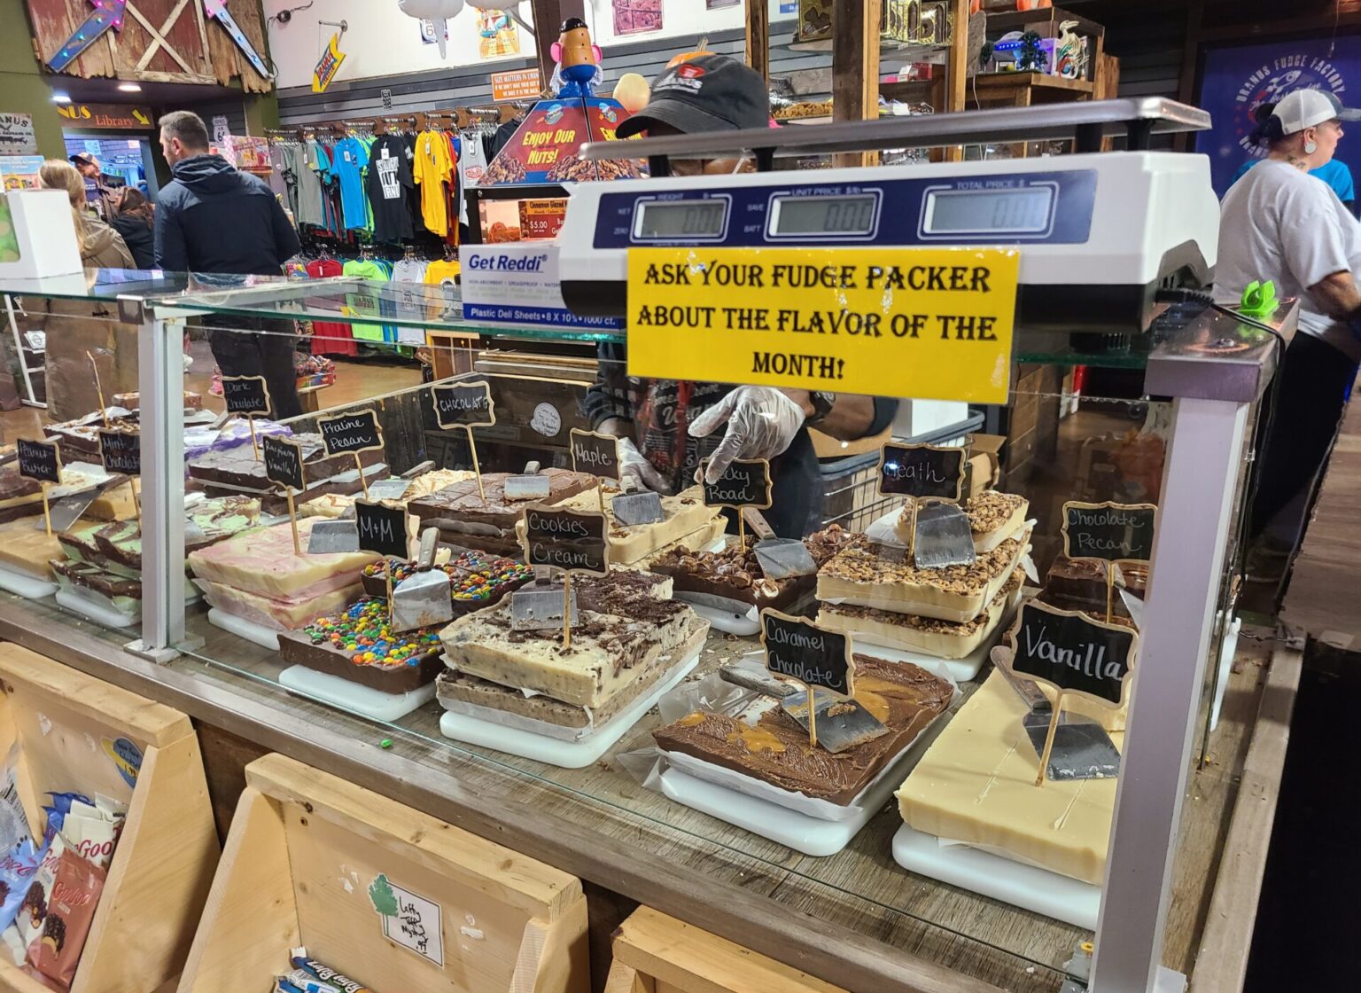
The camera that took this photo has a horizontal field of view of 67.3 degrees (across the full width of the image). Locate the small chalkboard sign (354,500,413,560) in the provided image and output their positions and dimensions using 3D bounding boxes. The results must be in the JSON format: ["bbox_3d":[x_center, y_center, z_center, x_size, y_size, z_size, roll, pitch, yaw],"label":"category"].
[{"bbox_3d":[-0.312,0.036,1.070,0.091,0.063,0.005,12,22,39],"label":"small chalkboard sign"}]

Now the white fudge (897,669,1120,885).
[{"bbox_3d":[0.310,0.223,0.837,0.179,0.030,0.247,9,20,33],"label":"white fudge"}]

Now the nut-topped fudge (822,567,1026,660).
[{"bbox_3d":[0.285,0.117,1.194,0.167,0.028,0.235,9,20,33],"label":"nut-topped fudge"}]

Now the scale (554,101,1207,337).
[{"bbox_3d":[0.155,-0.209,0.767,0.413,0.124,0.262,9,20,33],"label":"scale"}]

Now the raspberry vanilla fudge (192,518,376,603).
[{"bbox_3d":[-0.480,0.076,1.296,0.184,0.033,0.189,9,20,33],"label":"raspberry vanilla fudge"}]

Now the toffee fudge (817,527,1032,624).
[{"bbox_3d":[0.292,0.078,1.195,0.171,0.031,0.245,9,20,33],"label":"toffee fudge"}]

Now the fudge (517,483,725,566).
[{"bbox_3d":[-0.084,0.034,1.392,0.179,0.030,0.225,10,20,35],"label":"fudge"}]

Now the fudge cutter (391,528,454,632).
[{"bbox_3d":[-0.294,0.091,1.171,0.064,0.038,0.151,-6,42,-14],"label":"fudge cutter"}]

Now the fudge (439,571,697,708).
[{"bbox_3d":[-0.099,0.137,1.051,0.184,0.034,0.220,9,20,33],"label":"fudge"}]

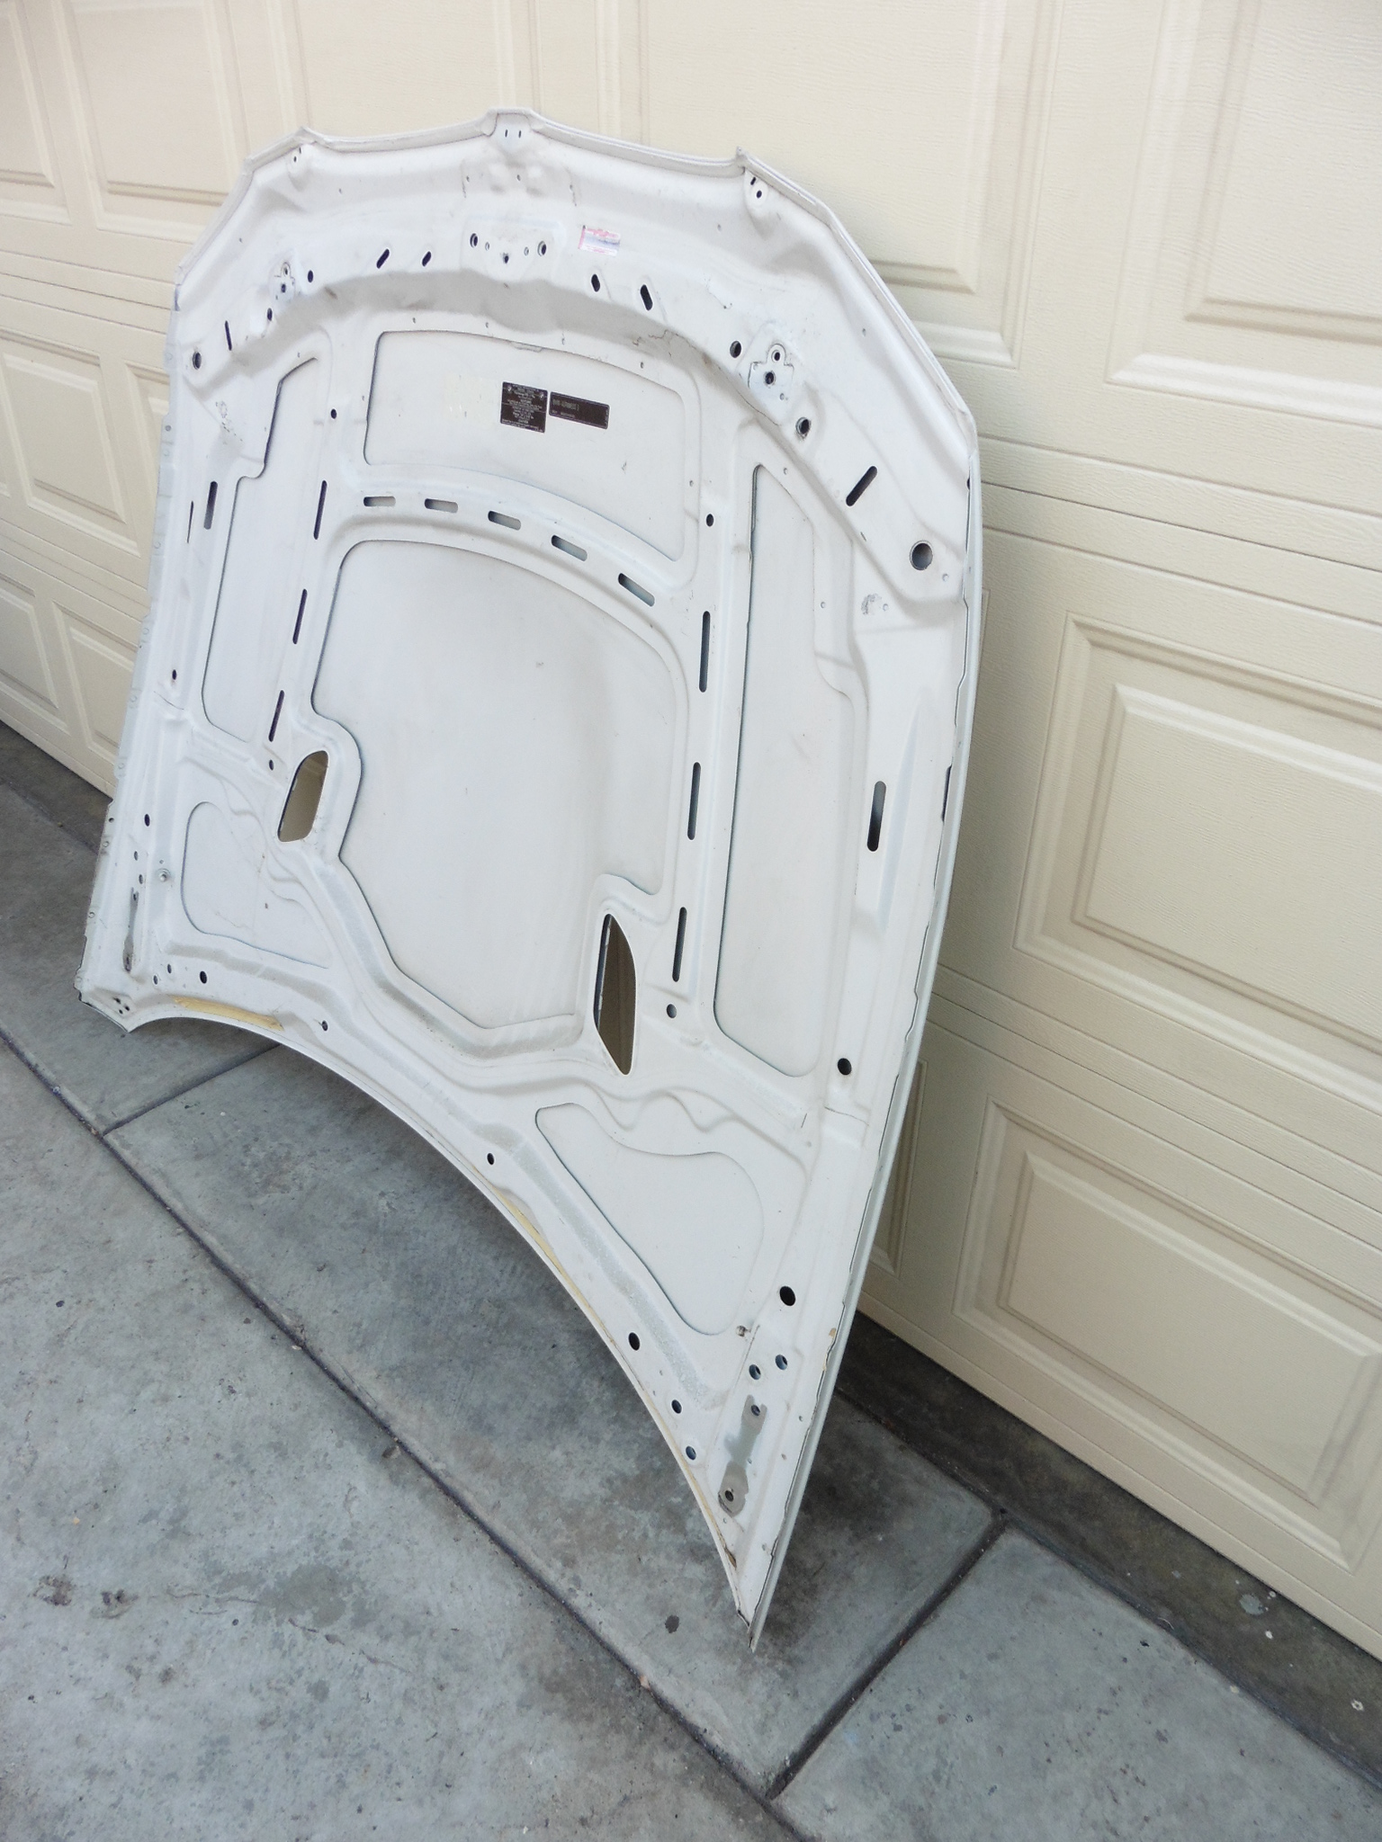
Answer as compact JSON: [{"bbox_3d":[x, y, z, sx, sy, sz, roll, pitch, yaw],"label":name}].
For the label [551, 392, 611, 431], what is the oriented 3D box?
[{"bbox_3d":[-0.117,-0.531,1.327,0.091,0.024,0.005,29,32,36],"label":"label"}]

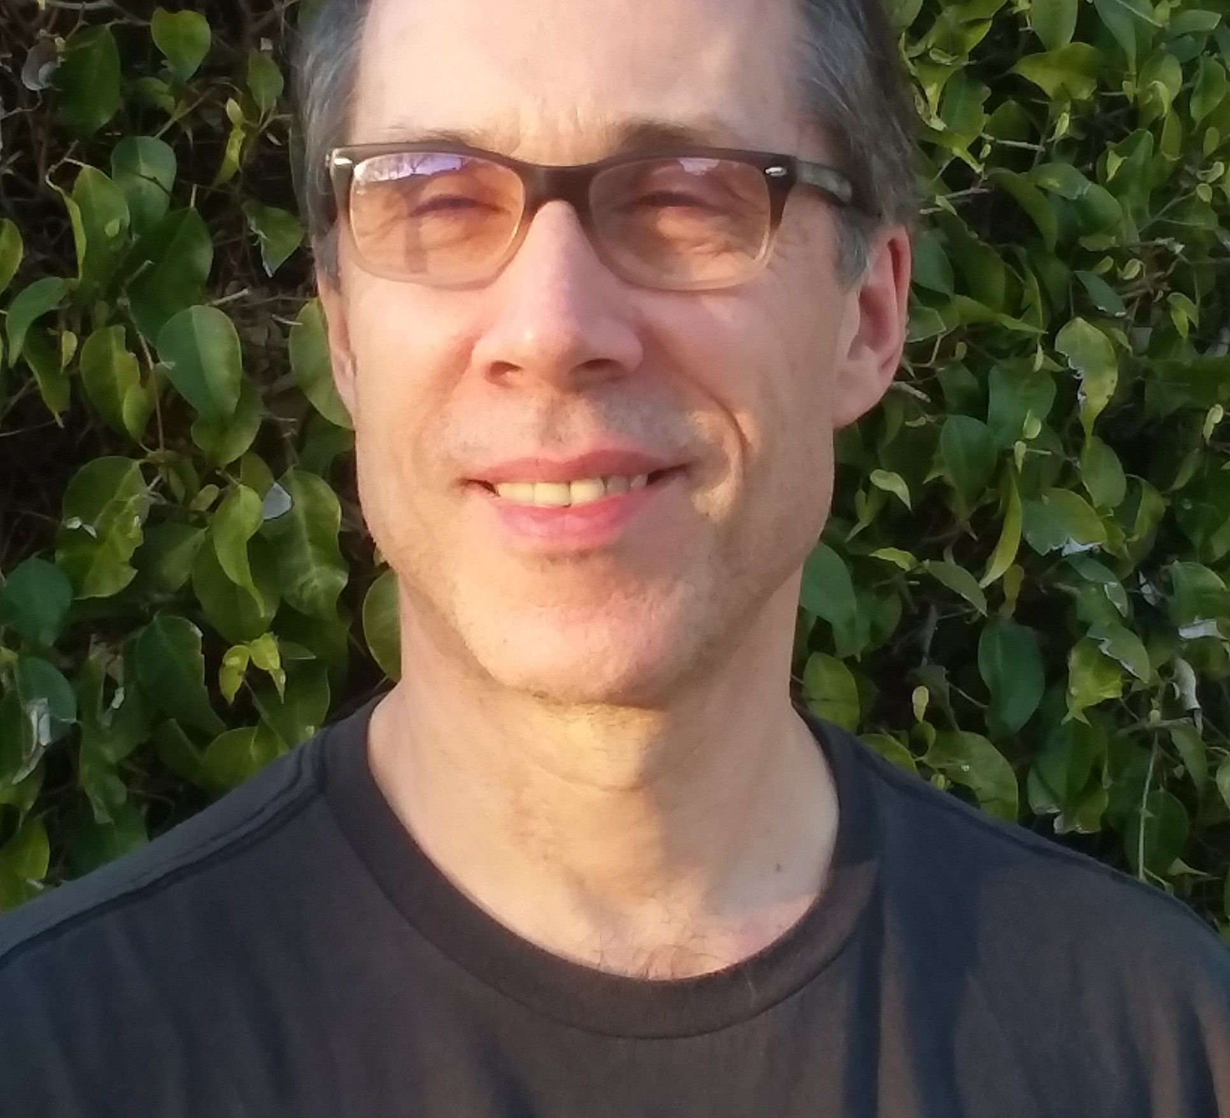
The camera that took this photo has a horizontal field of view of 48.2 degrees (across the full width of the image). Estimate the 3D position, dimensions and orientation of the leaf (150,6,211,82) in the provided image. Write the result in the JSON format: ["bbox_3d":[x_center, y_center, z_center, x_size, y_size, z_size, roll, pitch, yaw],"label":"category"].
[{"bbox_3d":[-0.265,-0.315,0.840,0.037,0.046,0.013,1,-12,-3],"label":"leaf"}]

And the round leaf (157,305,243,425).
[{"bbox_3d":[-0.242,-0.115,0.800,0.048,0.070,0.016,-8,-15,-5],"label":"round leaf"}]

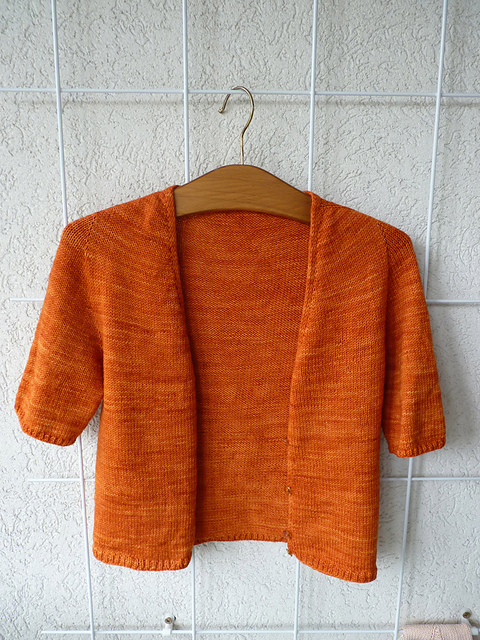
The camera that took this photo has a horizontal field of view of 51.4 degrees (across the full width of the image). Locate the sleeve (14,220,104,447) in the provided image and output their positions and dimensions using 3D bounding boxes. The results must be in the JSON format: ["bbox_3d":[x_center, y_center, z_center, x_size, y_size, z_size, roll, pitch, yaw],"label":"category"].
[{"bbox_3d":[-0.217,0.021,0.605,0.111,0.283,0.080,5,11,-2],"label":"sleeve"}]

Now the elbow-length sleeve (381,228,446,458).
[{"bbox_3d":[0.216,0.035,0.613,0.088,0.292,0.080,-2,12,0],"label":"elbow-length sleeve"}]

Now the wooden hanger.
[{"bbox_3d":[-0.002,-0.167,0.594,0.420,0.206,0.035,-1,12,0],"label":"wooden hanger"}]

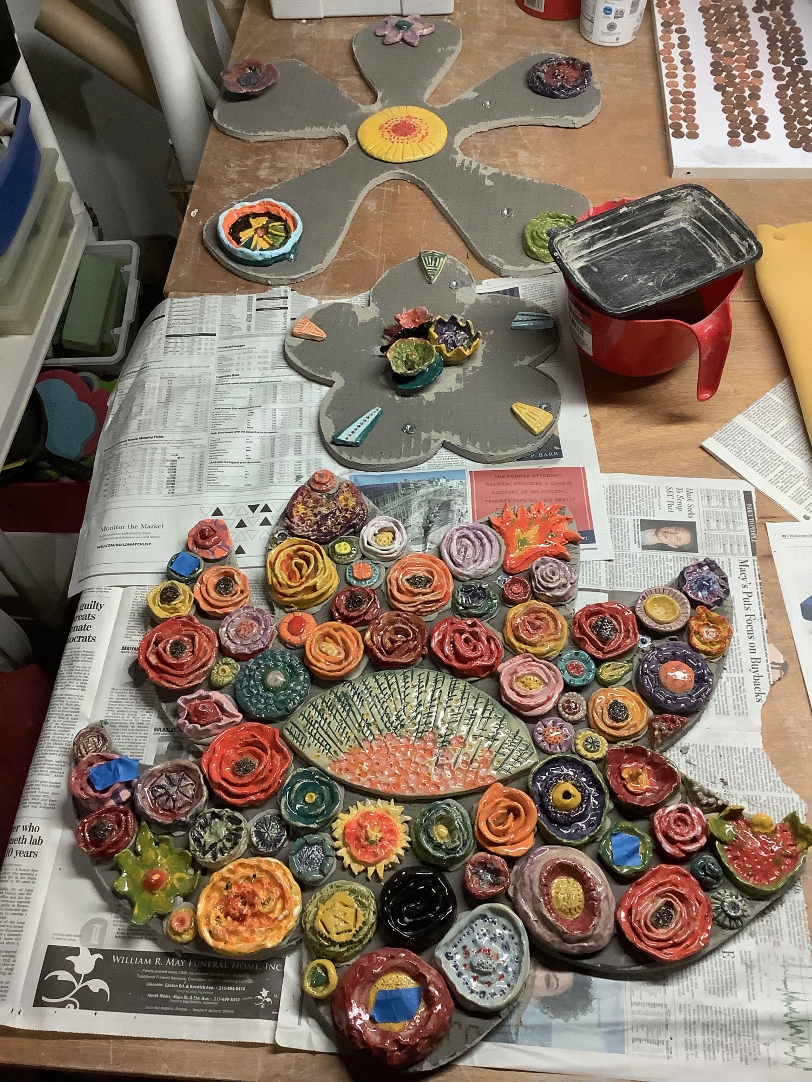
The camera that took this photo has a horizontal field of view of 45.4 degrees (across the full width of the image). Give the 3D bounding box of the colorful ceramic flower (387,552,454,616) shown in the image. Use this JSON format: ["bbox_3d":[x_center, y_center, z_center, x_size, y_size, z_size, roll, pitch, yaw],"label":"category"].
[{"bbox_3d":[0.015,0.043,1.017,0.071,0.026,0.067,-5,57,0],"label":"colorful ceramic flower"}]

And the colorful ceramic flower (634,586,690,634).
[{"bbox_3d":[0.259,0.073,0.985,0.055,0.025,0.048,-5,57,0],"label":"colorful ceramic flower"}]

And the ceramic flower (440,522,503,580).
[{"bbox_3d":[0.071,0.011,1.064,0.065,0.018,0.070,-4,57,0],"label":"ceramic flower"}]

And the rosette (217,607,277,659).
[{"bbox_3d":[-0.165,0.097,1.012,0.058,0.024,0.055,-2,56,2],"label":"rosette"}]

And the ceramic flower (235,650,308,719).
[{"bbox_3d":[-0.134,0.140,0.965,0.074,0.024,0.070,-5,57,0],"label":"ceramic flower"}]

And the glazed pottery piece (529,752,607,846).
[{"bbox_3d":[0.148,0.242,0.891,0.068,0.030,0.084,-14,56,-6],"label":"glazed pottery piece"}]

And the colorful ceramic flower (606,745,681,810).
[{"bbox_3d":[0.214,0.222,0.886,0.067,0.035,0.060,-5,57,0],"label":"colorful ceramic flower"}]

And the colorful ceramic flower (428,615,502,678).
[{"bbox_3d":[0.062,0.107,0.977,0.072,0.022,0.066,-4,57,0],"label":"colorful ceramic flower"}]

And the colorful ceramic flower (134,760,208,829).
[{"bbox_3d":[-0.216,0.237,0.900,0.066,0.027,0.061,-4,57,0],"label":"colorful ceramic flower"}]

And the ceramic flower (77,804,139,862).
[{"bbox_3d":[-0.274,0.268,0.889,0.050,0.026,0.046,-5,57,0],"label":"ceramic flower"}]

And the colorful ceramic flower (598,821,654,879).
[{"bbox_3d":[0.192,0.275,0.857,0.049,0.029,0.047,-5,57,0],"label":"colorful ceramic flower"}]

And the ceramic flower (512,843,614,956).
[{"bbox_3d":[0.137,0.307,0.836,0.073,0.032,0.097,-37,62,-20],"label":"ceramic flower"}]

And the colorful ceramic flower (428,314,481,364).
[{"bbox_3d":[0.061,-0.254,1.230,0.066,0.034,0.061,-2,56,2],"label":"colorful ceramic flower"}]

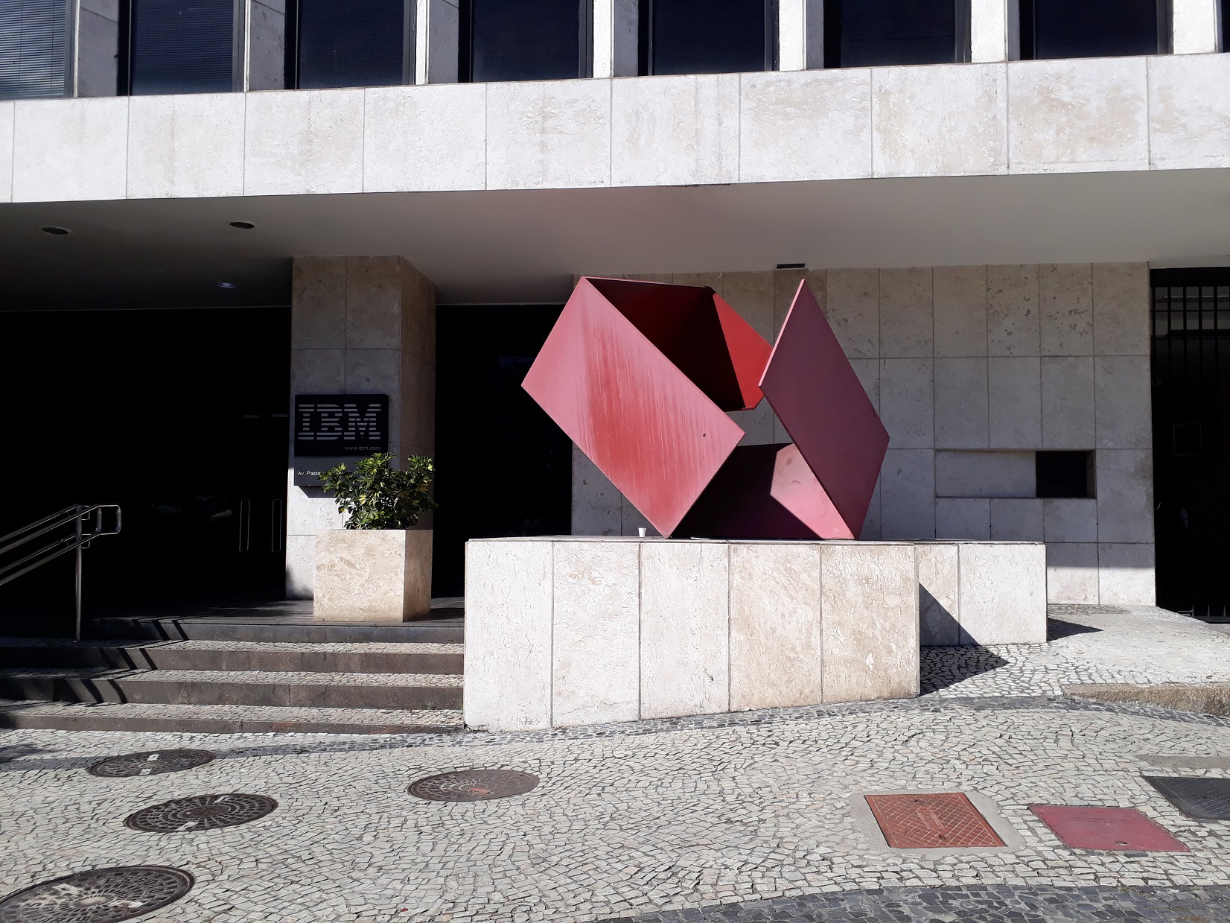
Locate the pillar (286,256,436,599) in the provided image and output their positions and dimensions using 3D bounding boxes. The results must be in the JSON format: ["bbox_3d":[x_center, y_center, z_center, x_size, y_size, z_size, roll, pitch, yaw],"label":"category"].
[{"bbox_3d":[-2.707,-0.326,10.407,1.147,3.506,1.229,0,-3,5],"label":"pillar"}]

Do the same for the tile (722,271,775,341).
[{"bbox_3d":[1.426,-1.566,10.246,0.559,0.959,0.030,0,-2,6],"label":"tile"}]

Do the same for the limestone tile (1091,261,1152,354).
[{"bbox_3d":[5.172,-1.559,9.819,0.552,0.963,0.030,0,-3,5],"label":"limestone tile"}]

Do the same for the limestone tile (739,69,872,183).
[{"bbox_3d":[1.484,-2.617,7.497,1.016,0.869,0.030,0,-3,5],"label":"limestone tile"}]

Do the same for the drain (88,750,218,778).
[{"bbox_3d":[-2.640,1.744,5.499,0.643,0.040,0.643,-2,-4,5],"label":"drain"}]

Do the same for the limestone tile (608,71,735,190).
[{"bbox_3d":[0.476,-2.615,7.593,1.008,0.869,0.030,0,-3,5],"label":"limestone tile"}]

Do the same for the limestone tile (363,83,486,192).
[{"bbox_3d":[-1.546,-2.628,7.826,1.020,0.871,0.041,0,-3,5],"label":"limestone tile"}]

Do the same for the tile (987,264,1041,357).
[{"bbox_3d":[4.132,-1.568,9.985,0.540,0.959,0.030,0,-2,6],"label":"tile"}]

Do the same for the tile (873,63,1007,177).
[{"bbox_3d":[2.421,-2.539,7.165,0.984,0.841,0.030,0,-2,6],"label":"tile"}]

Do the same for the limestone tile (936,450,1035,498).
[{"bbox_3d":[3.876,0.132,10.128,1.080,0.512,0.030,0,-2,6],"label":"limestone tile"}]

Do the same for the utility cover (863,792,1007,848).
[{"bbox_3d":[1.232,1.410,3.749,0.409,0.030,0.647,-3,-4,7],"label":"utility cover"}]

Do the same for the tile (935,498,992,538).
[{"bbox_3d":[3.575,0.606,9.868,0.549,0.438,0.030,0,-3,5],"label":"tile"}]

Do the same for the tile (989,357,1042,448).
[{"bbox_3d":[4.679,-0.685,11.242,0.603,1.082,0.040,0,-3,6],"label":"tile"}]

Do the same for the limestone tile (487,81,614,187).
[{"bbox_3d":[-0.531,-2.628,7.729,1.020,0.871,0.041,0,-3,5],"label":"limestone tile"}]

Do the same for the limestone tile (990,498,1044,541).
[{"bbox_3d":[4.125,0.608,9.894,0.540,0.442,0.030,0,-2,6],"label":"limestone tile"}]

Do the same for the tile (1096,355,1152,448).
[{"bbox_3d":[5.883,-0.685,11.123,0.623,1.086,0.040,0,-3,6],"label":"tile"}]

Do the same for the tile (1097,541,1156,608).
[{"bbox_3d":[5.864,1.291,11.009,0.616,0.705,0.040,0,-3,6],"label":"tile"}]

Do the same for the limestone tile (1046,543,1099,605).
[{"bbox_3d":[5.262,1.292,11.069,0.595,0.706,0.040,0,-3,6],"label":"limestone tile"}]

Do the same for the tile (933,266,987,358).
[{"bbox_3d":[3.653,-1.579,10.161,0.556,0.976,0.041,0,-3,5],"label":"tile"}]

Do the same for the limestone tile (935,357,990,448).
[{"bbox_3d":[3.651,-0.609,10.118,0.557,0.966,0.041,0,-3,5],"label":"limestone tile"}]

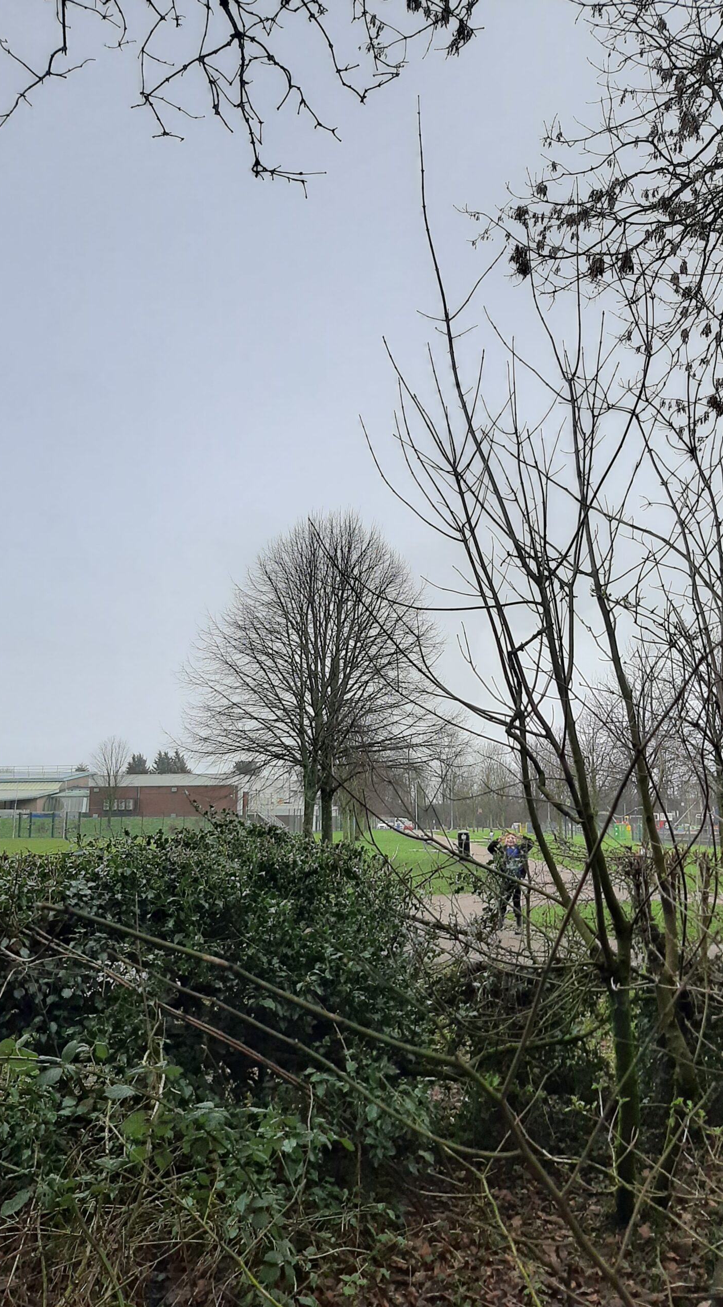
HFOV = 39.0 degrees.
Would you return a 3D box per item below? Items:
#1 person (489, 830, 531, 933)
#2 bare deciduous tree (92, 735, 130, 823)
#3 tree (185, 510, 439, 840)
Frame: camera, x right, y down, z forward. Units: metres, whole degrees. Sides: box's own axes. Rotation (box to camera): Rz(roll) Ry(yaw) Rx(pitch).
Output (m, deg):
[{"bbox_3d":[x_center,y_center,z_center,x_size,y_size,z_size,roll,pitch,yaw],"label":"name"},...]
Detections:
[{"bbox_3d":[2.094,3.225,14.367,0.604,1.406,0.380,-1,-9,6],"label":"person"},{"bbox_3d":[-25.782,13.042,105.280,3.902,9.321,3.902,0,-9,0],"label":"bare deciduous tree"},{"bbox_3d":[-2.551,1.165,52.509,13.148,17.751,12.600,0,-9,0],"label":"tree"}]

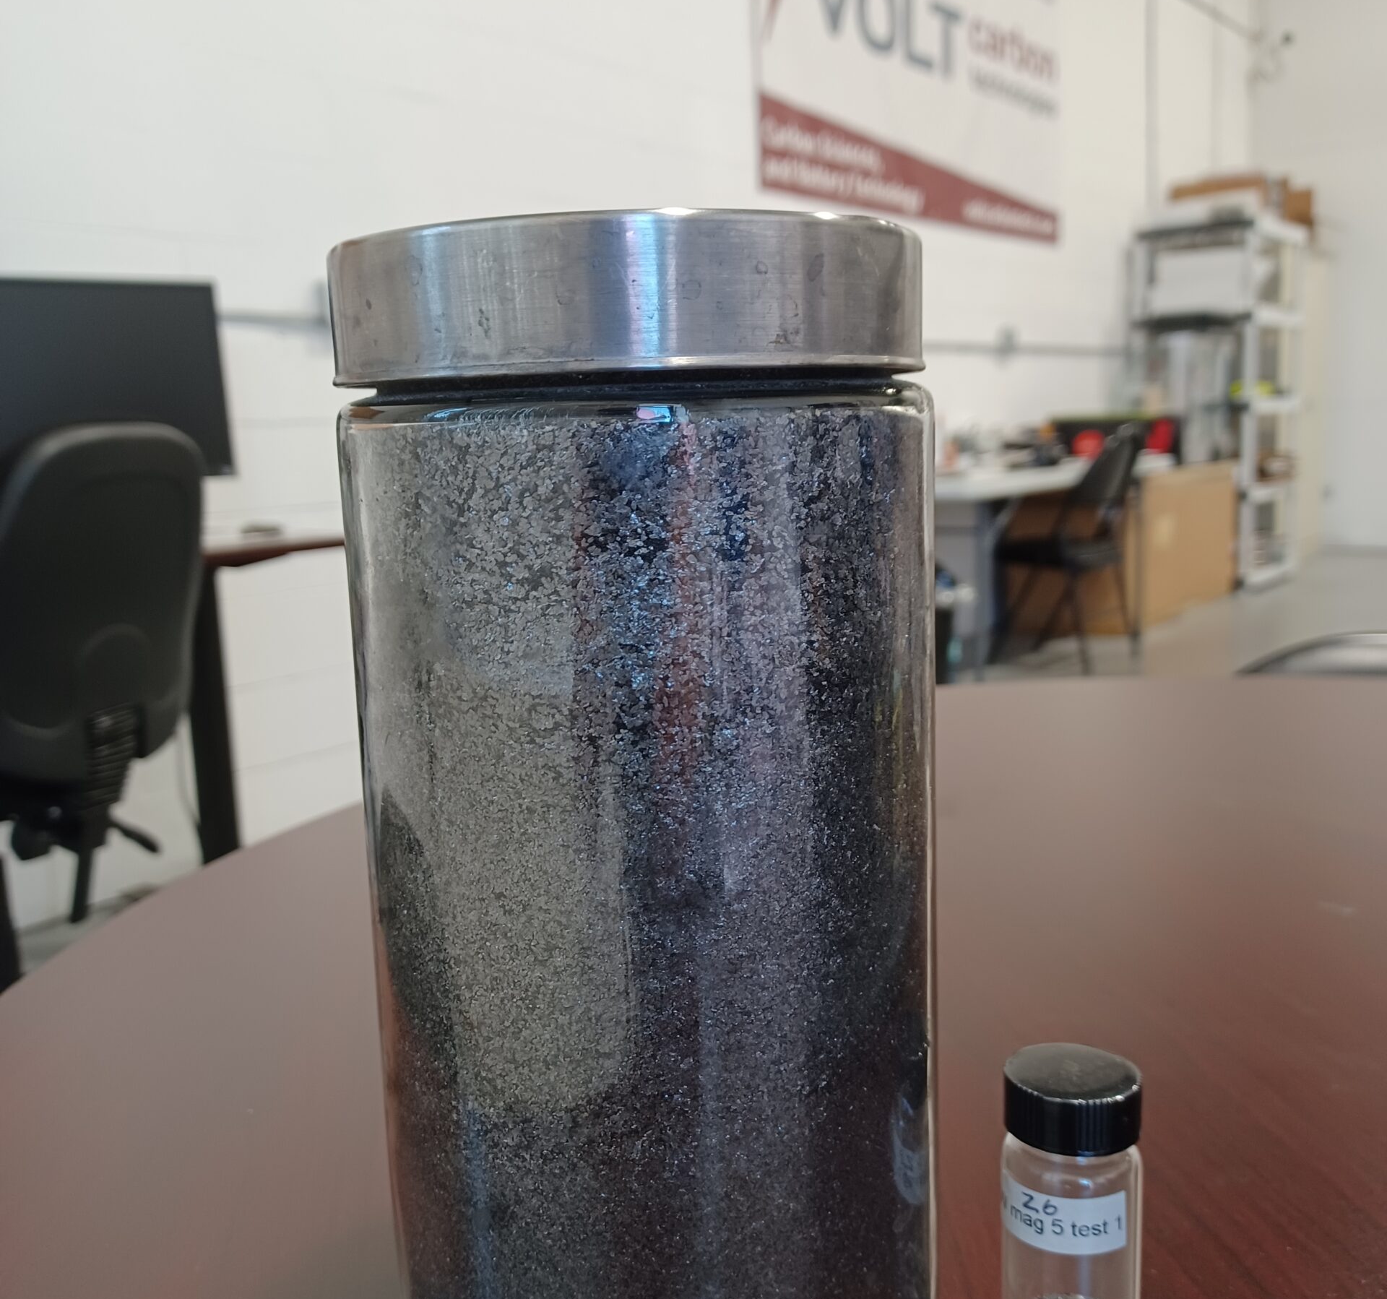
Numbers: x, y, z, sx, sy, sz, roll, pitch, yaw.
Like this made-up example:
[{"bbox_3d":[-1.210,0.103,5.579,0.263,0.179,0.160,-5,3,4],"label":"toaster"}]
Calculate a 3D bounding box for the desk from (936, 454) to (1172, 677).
[{"bbox_3d":[1.442,-0.368,5.530,0.650,0.710,1.650,6,12,39],"label":"desk"}]

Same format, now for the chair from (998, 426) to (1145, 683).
[{"bbox_3d":[1.434,-0.383,5.110,0.480,0.880,0.450,6,12,39],"label":"chair"}]

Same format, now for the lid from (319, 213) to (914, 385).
[{"bbox_3d":[-0.012,-0.065,0.261,0.113,0.024,0.113,-2,10,0],"label":"lid"}]

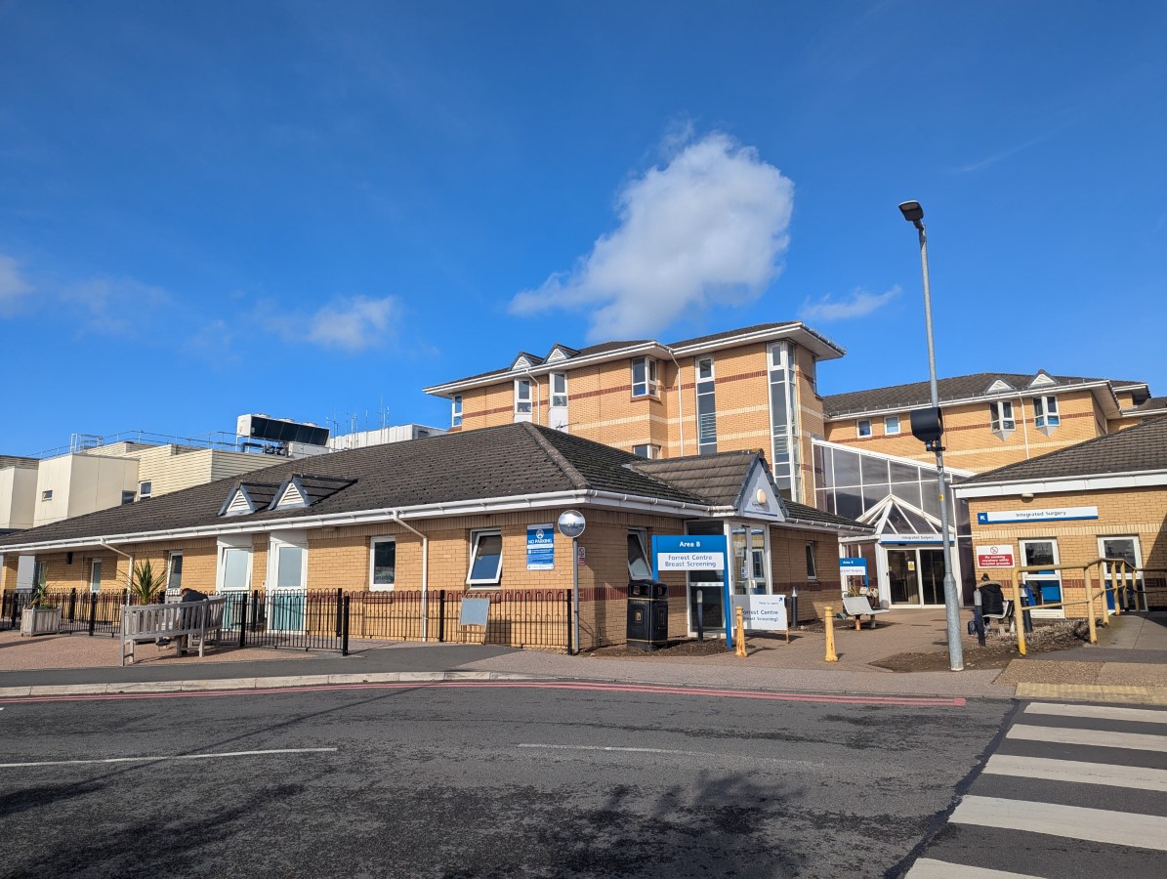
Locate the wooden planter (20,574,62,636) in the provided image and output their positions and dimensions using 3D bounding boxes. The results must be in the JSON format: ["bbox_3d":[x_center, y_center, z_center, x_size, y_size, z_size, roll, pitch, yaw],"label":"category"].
[{"bbox_3d":[-12.352,3.811,18.421,0.600,1.300,0.600,-8,-12,35],"label":"wooden planter"}]

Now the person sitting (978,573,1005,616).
[{"bbox_3d":[7.908,3.228,15.934,0.640,1.200,0.480,-8,-12,35],"label":"person sitting"}]

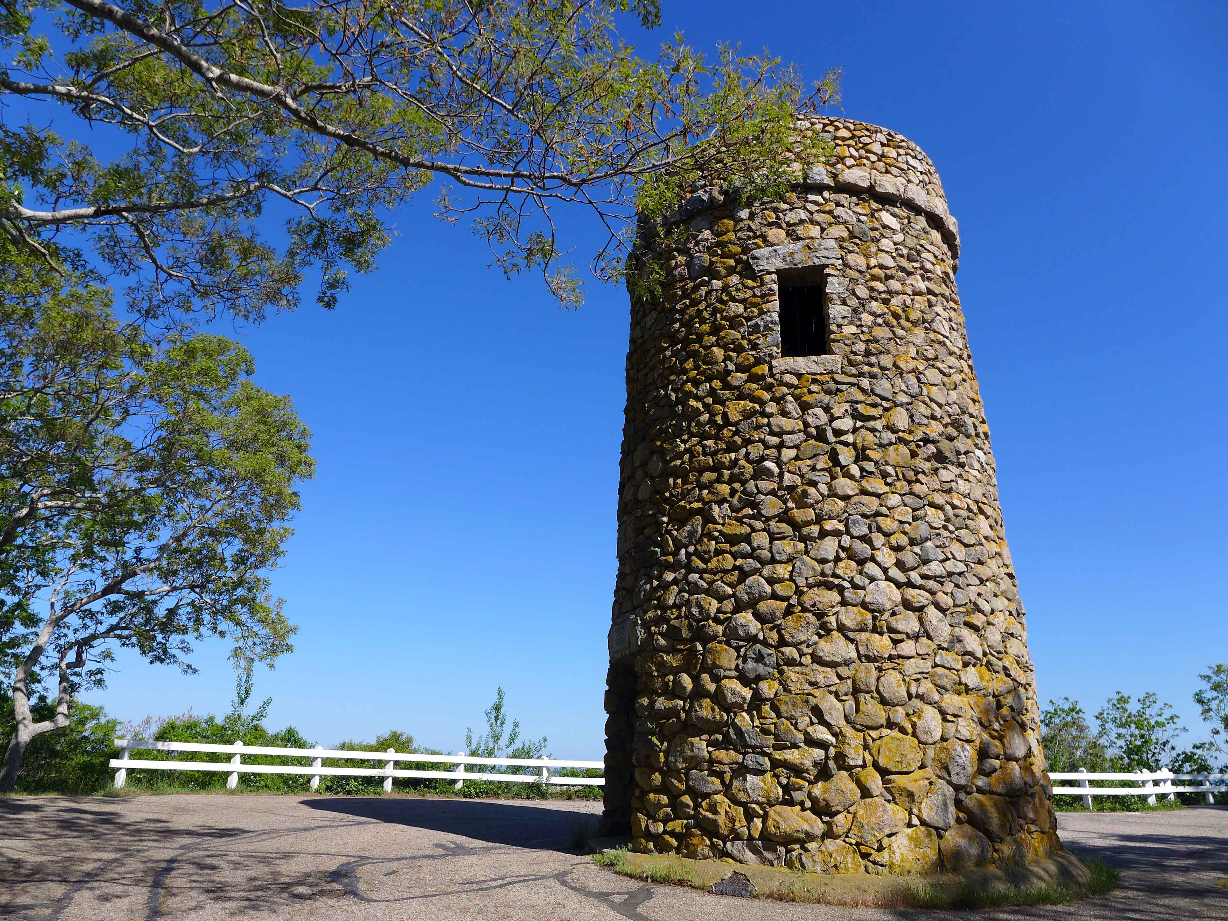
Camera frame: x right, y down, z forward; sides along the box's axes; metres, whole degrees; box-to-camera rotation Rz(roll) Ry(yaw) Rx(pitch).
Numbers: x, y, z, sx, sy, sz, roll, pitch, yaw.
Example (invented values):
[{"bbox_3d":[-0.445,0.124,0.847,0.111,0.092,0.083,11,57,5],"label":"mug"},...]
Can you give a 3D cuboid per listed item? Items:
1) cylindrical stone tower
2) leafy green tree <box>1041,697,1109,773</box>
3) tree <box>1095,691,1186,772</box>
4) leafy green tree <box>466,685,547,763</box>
[{"bbox_3d":[2.630,0.468,12.200,5.423,9.193,5.423,1,-19,0],"label":"cylindrical stone tower"},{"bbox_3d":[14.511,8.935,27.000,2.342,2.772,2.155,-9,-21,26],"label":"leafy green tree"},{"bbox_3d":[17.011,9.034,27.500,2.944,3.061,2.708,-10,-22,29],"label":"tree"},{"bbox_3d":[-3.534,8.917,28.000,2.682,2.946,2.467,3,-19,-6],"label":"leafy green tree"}]

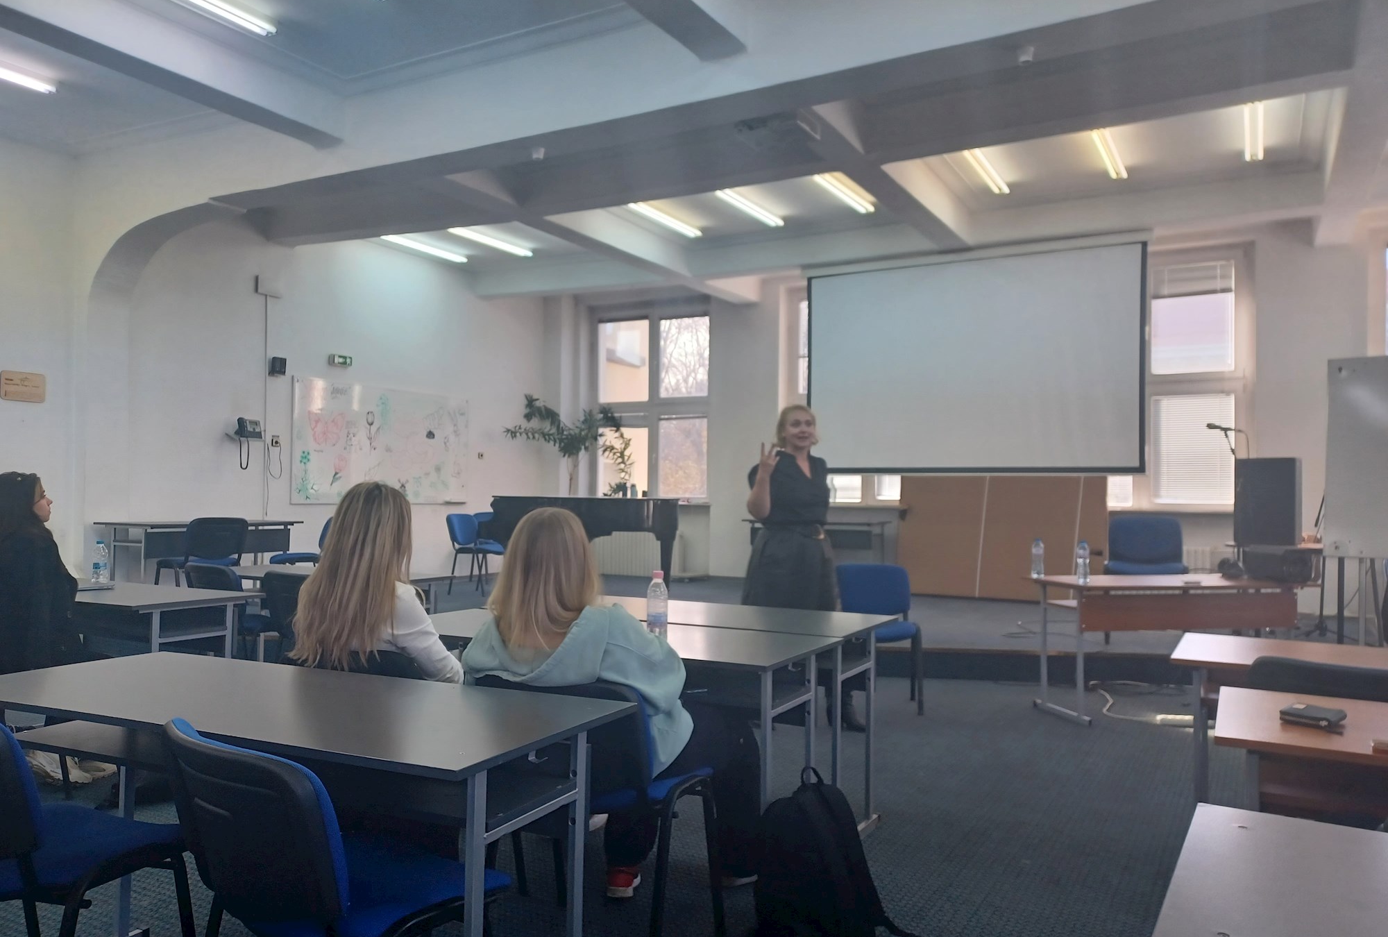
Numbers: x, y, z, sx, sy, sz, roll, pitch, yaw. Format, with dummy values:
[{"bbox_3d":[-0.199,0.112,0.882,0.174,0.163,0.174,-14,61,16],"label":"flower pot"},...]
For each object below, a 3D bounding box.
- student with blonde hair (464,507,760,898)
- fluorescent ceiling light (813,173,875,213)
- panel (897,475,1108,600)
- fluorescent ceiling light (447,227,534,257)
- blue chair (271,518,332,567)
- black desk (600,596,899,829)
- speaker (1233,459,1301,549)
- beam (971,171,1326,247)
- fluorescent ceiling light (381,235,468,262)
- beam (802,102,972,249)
[{"bbox_3d":[-0.178,0.710,2.914,0.640,1.194,0.910,0,-2,29],"label":"student with blonde hair"},{"bbox_3d":[1.279,-2.443,8.774,0.150,0.080,1.450,0,-2,29],"label":"fluorescent ceiling light"},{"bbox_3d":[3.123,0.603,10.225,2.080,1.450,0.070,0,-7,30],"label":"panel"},{"bbox_3d":[-2.175,-2.426,10.690,0.150,0.080,1.450,0,-2,29],"label":"fluorescent ceiling light"},{"bbox_3d":[-3.270,0.793,8.350,0.540,0.820,0.500,1,-2,0],"label":"blue chair"},{"bbox_3d":[-0.038,0.960,4.129,1.600,0.736,0.660,0,-2,30],"label":"black desk"},{"bbox_3d":[3.775,0.222,6.616,0.355,0.580,0.330,-1,-2,41],"label":"speaker"},{"bbox_3d":[3.864,-2.216,8.748,2.770,0.320,0.360,0,-2,29],"label":"beam"},{"bbox_3d":[-2.996,-2.469,11.234,0.160,0.090,1.300,0,-2,29],"label":"fluorescent ceiling light"},{"bbox_3d":[1.580,-2.429,8.106,0.320,0.390,3.950,0,-2,29],"label":"beam"}]

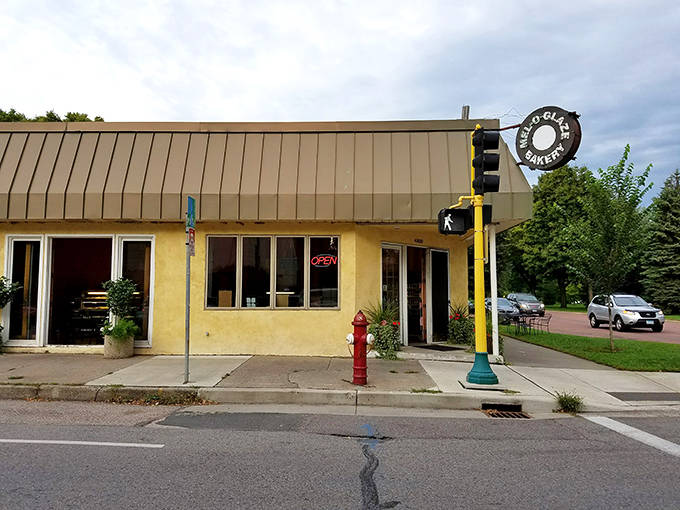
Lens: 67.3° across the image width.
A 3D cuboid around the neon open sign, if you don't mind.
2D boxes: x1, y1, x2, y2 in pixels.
[{"bbox_3d":[-0.357,0.136,11.800,0.635,0.306,0.060,0,-4,1],"label":"neon open sign"}]

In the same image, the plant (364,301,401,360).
[{"bbox_3d":[0.962,1.682,11.556,0.860,1.300,0.800,0,-4,0],"label":"plant"}]

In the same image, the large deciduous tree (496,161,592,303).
[{"bbox_3d":[24.501,-1.804,60.672,10.500,16.000,10.000,0,-5,1],"label":"large deciduous tree"}]

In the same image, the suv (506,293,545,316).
[{"bbox_3d":[14.266,3.834,39.124,1.980,1.820,5.000,0,-4,8],"label":"suv"}]

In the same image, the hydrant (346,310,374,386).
[{"bbox_3d":[0.326,1.458,8.149,0.450,1.170,0.320,0,-5,1],"label":"hydrant"}]

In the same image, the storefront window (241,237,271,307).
[{"bbox_3d":[-1.887,0.377,11.407,0.713,1.622,0.100,0,-5,1],"label":"storefront window"}]

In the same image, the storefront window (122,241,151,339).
[{"bbox_3d":[-4.545,0.776,11.406,0.690,2.312,0.100,0,-5,1],"label":"storefront window"}]

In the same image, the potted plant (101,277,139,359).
[{"bbox_3d":[-4.836,1.360,11.228,0.835,1.752,0.780,0,-4,0],"label":"potted plant"}]

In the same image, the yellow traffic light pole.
[{"bbox_3d":[2.328,-0.063,8.430,0.520,4.277,0.500,0,-4,6],"label":"yellow traffic light pole"}]

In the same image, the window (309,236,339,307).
[{"bbox_3d":[-0.362,0.377,11.388,0.701,1.619,0.100,0,-5,1],"label":"window"}]

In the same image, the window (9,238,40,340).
[{"bbox_3d":[-7.302,0.812,11.801,0.716,2.328,0.100,0,-4,1],"label":"window"}]

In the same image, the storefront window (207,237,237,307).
[{"bbox_3d":[-2.725,0.387,11.743,0.713,1.633,0.100,0,-4,1],"label":"storefront window"}]

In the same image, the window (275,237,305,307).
[{"bbox_3d":[-1.121,0.377,11.397,0.701,1.621,0.100,0,-5,1],"label":"window"}]

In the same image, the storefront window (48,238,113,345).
[{"bbox_3d":[-5.984,0.820,11.777,1.499,2.461,0.100,0,-4,1],"label":"storefront window"}]

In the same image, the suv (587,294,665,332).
[{"bbox_3d":[13.987,2.826,25.189,1.890,1.750,4.670,0,-5,3],"label":"suv"}]

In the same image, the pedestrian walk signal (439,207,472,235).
[{"bbox_3d":[1.922,-0.567,8.650,0.470,0.430,0.220,0,-5,1],"label":"pedestrian walk signal"}]

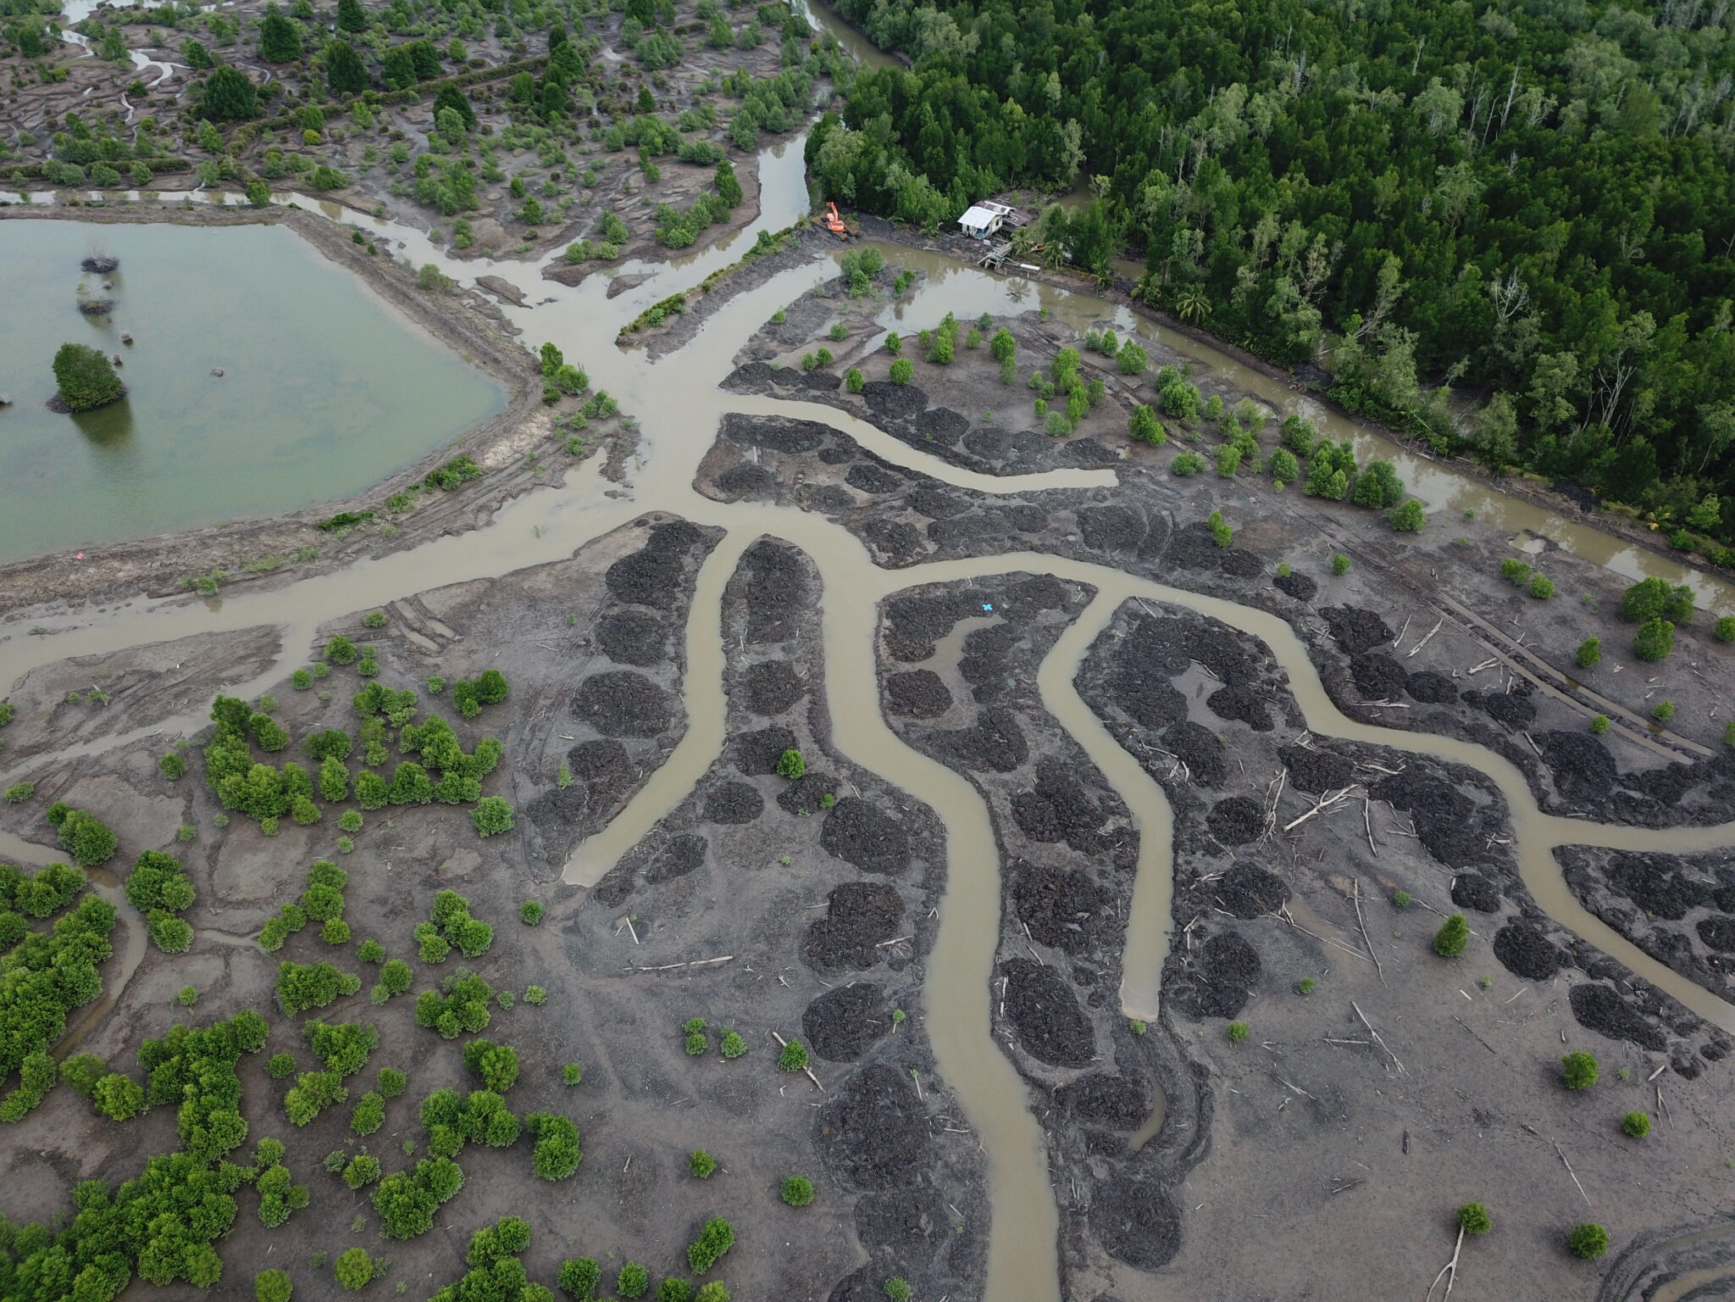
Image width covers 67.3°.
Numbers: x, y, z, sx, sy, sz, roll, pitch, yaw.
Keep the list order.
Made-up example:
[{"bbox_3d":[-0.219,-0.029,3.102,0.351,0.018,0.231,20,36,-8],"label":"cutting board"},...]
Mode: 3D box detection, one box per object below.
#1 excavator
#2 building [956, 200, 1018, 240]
[{"bbox_3d":[-6.149,-83.165,252.460,5.000,4.300,9.400,-25,48,-25],"label":"excavator"},{"bbox_3d":[23.493,-84.045,254.235,6.100,3.800,9.800,26,49,26],"label":"building"}]

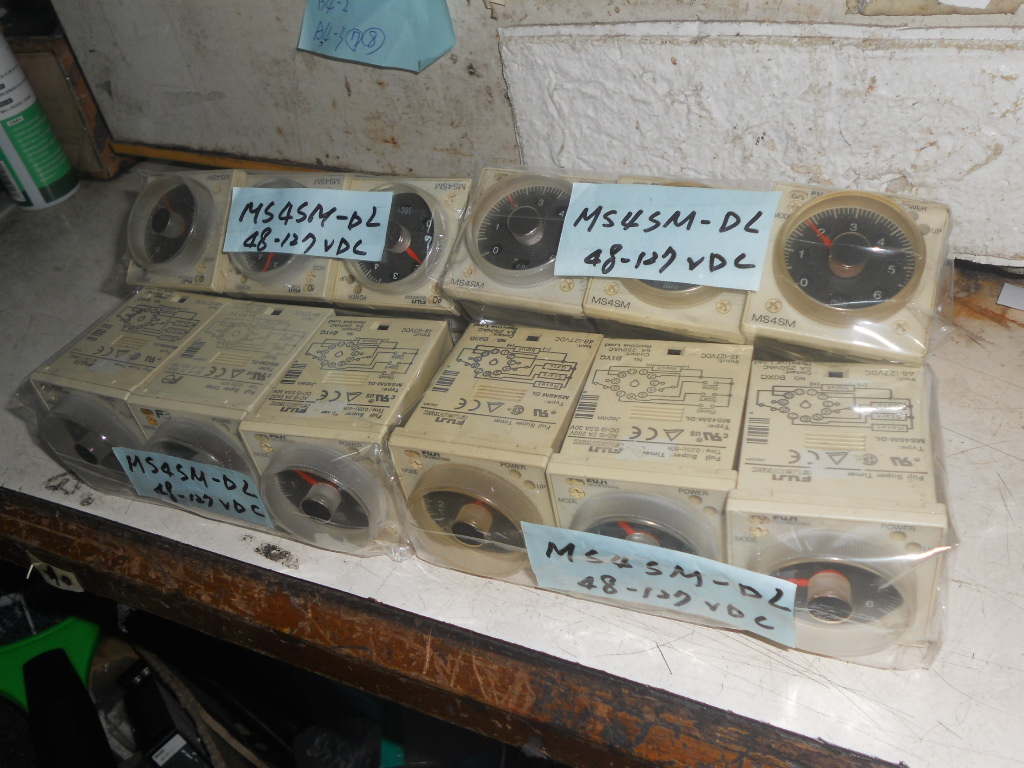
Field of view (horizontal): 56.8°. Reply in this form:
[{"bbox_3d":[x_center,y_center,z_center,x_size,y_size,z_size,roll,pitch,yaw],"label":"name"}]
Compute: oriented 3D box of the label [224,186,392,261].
[{"bbox_3d":[-0.077,-0.060,0.352,0.072,0.002,0.026,7,85,23],"label":"label"}]

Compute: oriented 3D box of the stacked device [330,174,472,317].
[{"bbox_3d":[-0.031,-0.046,0.364,0.048,0.074,0.048,4,82,20],"label":"stacked device"}]

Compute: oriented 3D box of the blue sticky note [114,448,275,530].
[{"bbox_3d":[-0.105,0.034,0.310,0.060,0.027,0.003,8,41,24],"label":"blue sticky note"}]

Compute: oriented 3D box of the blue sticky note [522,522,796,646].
[{"bbox_3d":[0.038,0.053,0.249,0.072,0.028,0.002,9,45,24],"label":"blue sticky note"}]

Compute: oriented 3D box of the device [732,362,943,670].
[{"bbox_3d":[0.085,0.031,0.252,0.048,0.048,0.070,2,43,19],"label":"device"}]

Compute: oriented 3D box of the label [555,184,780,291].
[{"bbox_3d":[0.045,-0.044,0.281,0.062,0.002,0.034,6,67,17],"label":"label"}]

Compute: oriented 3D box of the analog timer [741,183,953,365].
[{"bbox_3d":[0.098,-0.021,0.287,0.048,0.074,0.048,11,68,16],"label":"analog timer"}]

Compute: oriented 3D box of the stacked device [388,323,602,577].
[{"bbox_3d":[0.001,0.020,0.291,0.048,0.048,0.070,6,44,23],"label":"stacked device"}]

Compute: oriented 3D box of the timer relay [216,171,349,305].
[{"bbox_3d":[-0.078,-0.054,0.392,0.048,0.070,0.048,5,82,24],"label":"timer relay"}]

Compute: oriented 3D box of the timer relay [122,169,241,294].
[{"bbox_3d":[-0.119,-0.057,0.400,0.048,0.074,0.048,5,82,28],"label":"timer relay"}]

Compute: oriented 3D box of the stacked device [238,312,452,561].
[{"bbox_3d":[-0.047,0.015,0.310,0.048,0.048,0.070,4,43,21],"label":"stacked device"}]

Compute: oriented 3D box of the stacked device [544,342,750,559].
[{"bbox_3d":[0.044,0.023,0.272,0.048,0.048,0.074,3,43,20],"label":"stacked device"}]

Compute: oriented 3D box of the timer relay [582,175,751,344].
[{"bbox_3d":[0.057,-0.029,0.307,0.048,0.074,0.048,10,72,21],"label":"timer relay"}]

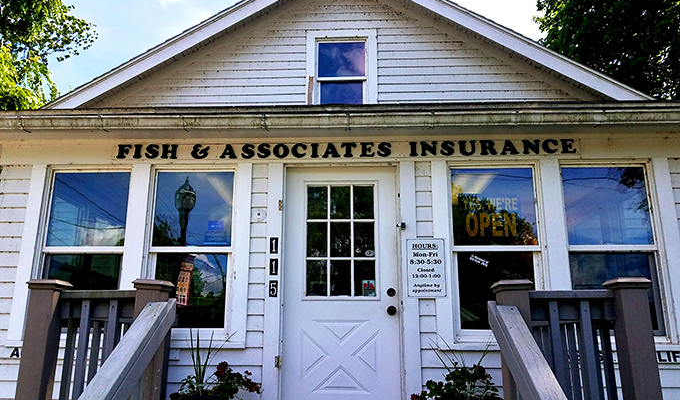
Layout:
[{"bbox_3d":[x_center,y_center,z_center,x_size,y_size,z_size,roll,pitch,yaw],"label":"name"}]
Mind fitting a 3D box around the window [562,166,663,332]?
[{"bbox_3d":[2.124,0.364,4.001,0.685,1.320,0.080,0,-13,3],"label":"window"}]

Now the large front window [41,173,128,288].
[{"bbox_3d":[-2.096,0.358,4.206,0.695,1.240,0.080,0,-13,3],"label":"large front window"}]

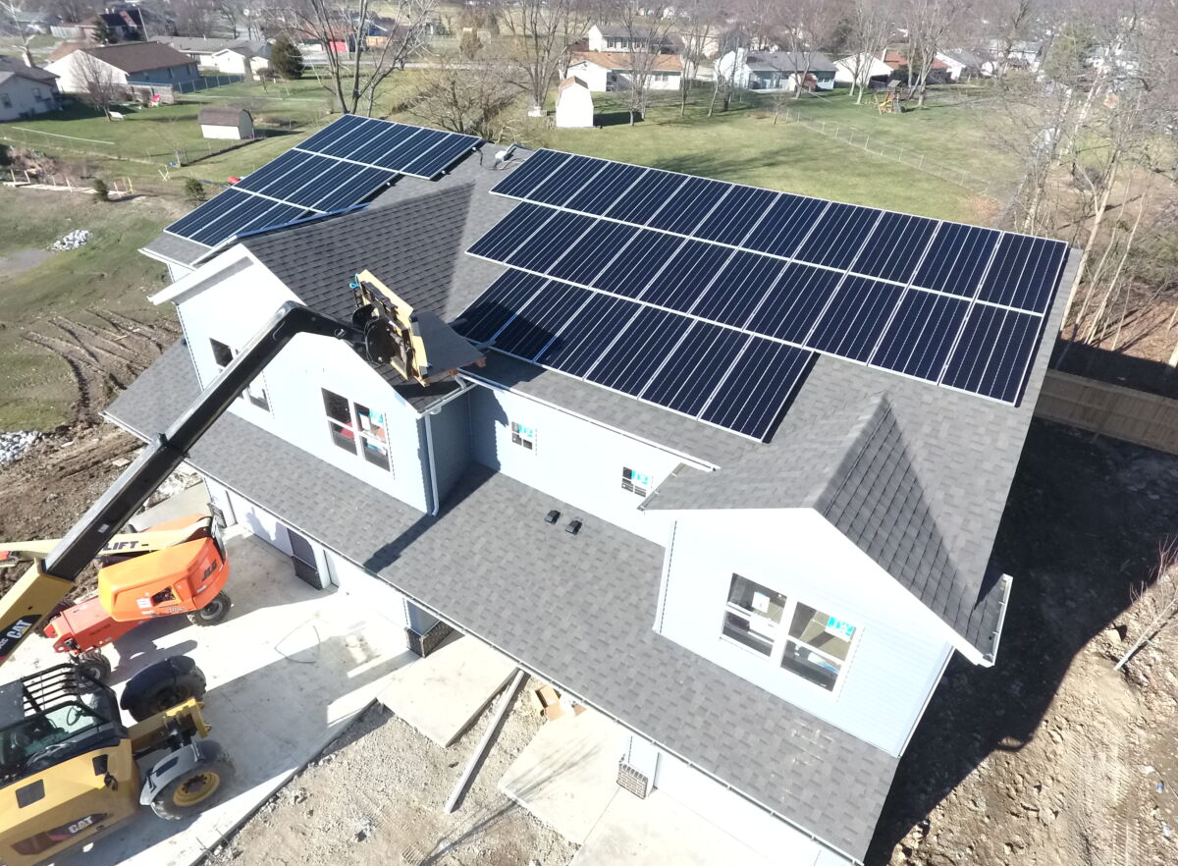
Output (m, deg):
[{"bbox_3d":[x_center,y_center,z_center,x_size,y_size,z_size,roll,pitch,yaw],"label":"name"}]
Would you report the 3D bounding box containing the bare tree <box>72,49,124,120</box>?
[{"bbox_3d":[-41.911,-29.495,58.231,4.000,5.200,4.000,-17,38,-28],"label":"bare tree"}]

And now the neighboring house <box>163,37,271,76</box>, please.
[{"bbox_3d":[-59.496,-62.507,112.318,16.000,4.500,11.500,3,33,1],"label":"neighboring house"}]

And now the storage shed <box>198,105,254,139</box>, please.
[{"bbox_3d":[-32.751,-27.998,61.390,3.100,2.400,2.400,0,33,-4],"label":"storage shed"}]

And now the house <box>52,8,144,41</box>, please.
[{"bbox_3d":[-91.105,-75.803,126.655,14.500,4.700,8.500,-23,41,-34],"label":"house"}]

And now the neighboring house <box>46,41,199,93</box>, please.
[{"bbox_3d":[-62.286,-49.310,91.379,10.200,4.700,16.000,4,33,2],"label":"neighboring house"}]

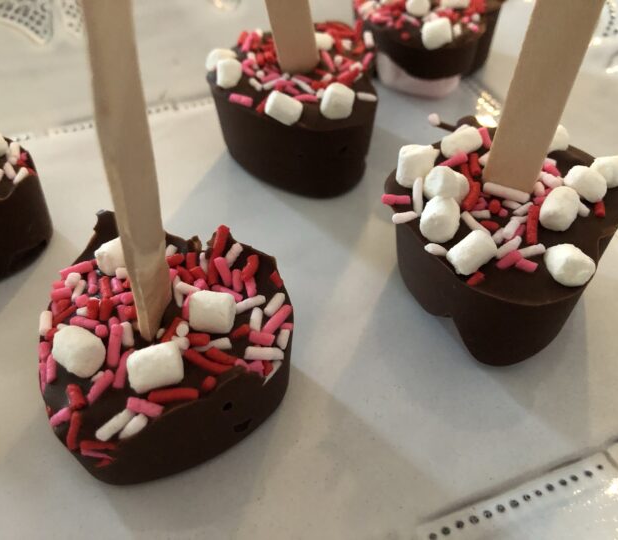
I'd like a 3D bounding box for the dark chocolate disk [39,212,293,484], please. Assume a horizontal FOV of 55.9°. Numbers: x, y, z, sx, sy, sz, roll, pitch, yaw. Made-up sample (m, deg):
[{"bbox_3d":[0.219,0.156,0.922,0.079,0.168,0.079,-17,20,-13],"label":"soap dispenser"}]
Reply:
[{"bbox_3d":[-0.027,0.014,0.110,0.046,0.018,0.045,0,51,-1],"label":"dark chocolate disk"}]

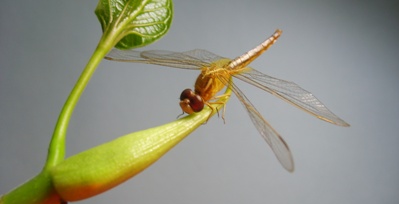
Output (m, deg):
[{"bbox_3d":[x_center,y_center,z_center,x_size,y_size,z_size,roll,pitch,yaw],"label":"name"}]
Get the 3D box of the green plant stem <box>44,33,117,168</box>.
[{"bbox_3d":[-0.032,0.000,0.105,0.006,0.038,0.005,25,0,0],"label":"green plant stem"}]

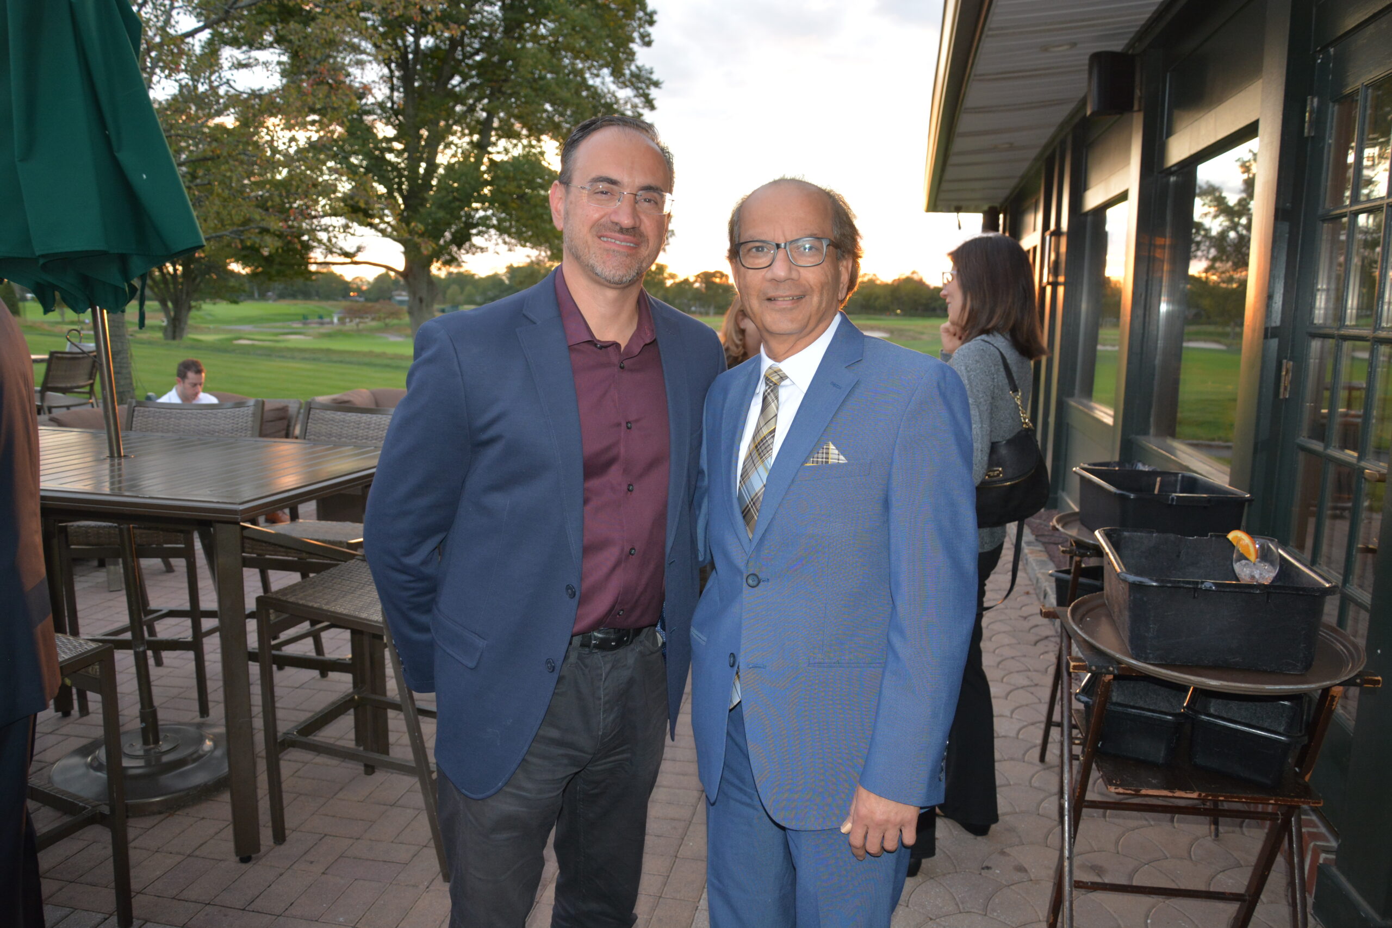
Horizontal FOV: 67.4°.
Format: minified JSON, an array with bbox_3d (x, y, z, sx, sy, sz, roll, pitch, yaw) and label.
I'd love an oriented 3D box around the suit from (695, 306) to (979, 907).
[{"bbox_3d":[0.195,0.515,1.660,0.520,1.450,0.330,6,10,31],"label":"suit"}]

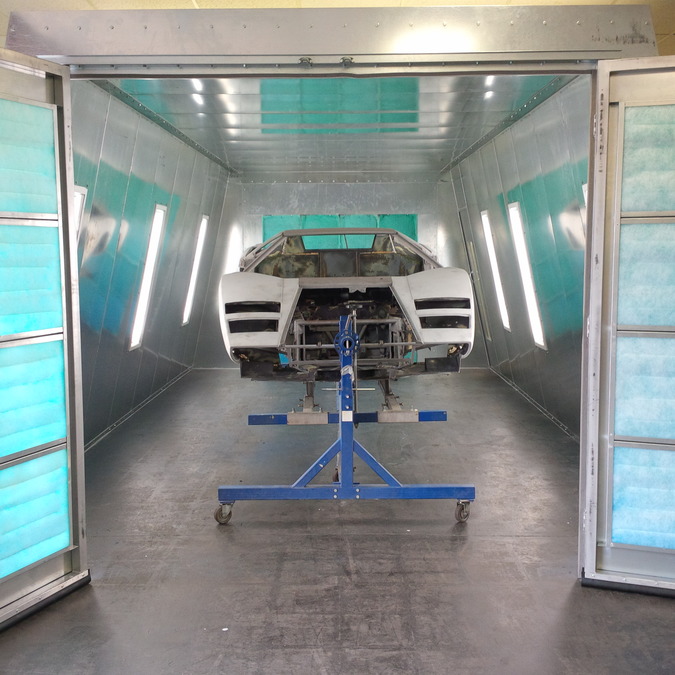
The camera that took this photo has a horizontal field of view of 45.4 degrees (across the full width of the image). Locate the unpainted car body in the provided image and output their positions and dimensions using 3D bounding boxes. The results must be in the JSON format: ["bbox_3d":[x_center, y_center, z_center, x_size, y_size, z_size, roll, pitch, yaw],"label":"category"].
[{"bbox_3d":[0.038,-0.395,7.018,1.970,1.070,4.100,-1,6,-2],"label":"unpainted car body"}]

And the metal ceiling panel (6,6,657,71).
[{"bbox_3d":[-0.020,-1.336,3.622,2.880,0.240,0.060,0,-1,1],"label":"metal ceiling panel"}]

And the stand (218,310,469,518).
[{"bbox_3d":[0.045,0.419,4.984,1.490,1.230,0.900,0,6,-2],"label":"stand"}]

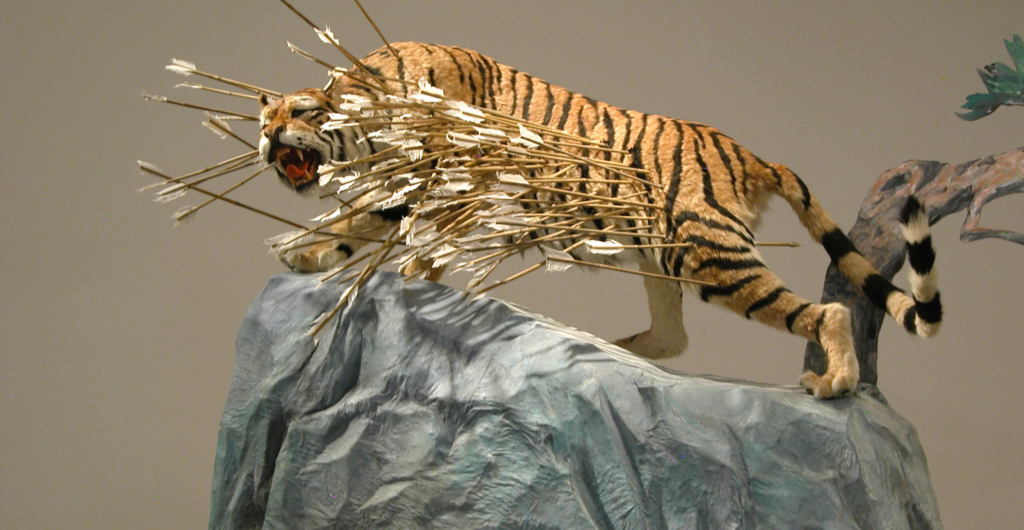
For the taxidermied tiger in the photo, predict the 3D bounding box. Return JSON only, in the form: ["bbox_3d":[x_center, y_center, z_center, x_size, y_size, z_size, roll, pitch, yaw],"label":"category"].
[{"bbox_3d":[0.264,-0.121,6.500,1.980,0.710,0.520,14,-9,-10],"label":"taxidermied tiger"}]

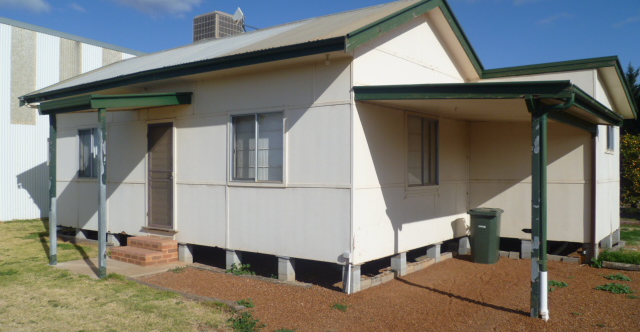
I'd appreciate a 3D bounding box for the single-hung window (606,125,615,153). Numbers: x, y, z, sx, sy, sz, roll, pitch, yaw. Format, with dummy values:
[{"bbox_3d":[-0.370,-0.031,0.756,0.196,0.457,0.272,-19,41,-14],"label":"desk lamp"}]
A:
[{"bbox_3d":[5.758,-0.571,10.244,0.099,0.583,0.825,0,0,38],"label":"single-hung window"}]

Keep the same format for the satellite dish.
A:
[{"bbox_3d":[-1.953,-3.594,12.405,0.200,0.420,0.420,0,0,-41],"label":"satellite dish"}]

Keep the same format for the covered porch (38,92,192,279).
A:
[{"bbox_3d":[-3.608,0.231,9.147,1.925,3.058,1.826,0,0,38],"label":"covered porch"}]

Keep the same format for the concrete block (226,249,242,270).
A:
[{"bbox_3d":[-1.505,1.659,9.114,0.195,0.335,0.195,0,-1,37],"label":"concrete block"}]

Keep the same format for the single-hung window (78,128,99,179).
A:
[{"bbox_3d":[-5.037,-0.278,11.423,1.122,1.122,0.110,0,0,38],"label":"single-hung window"}]

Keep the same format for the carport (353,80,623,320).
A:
[{"bbox_3d":[2.836,0.344,7.980,2.783,2.882,4.092,0,0,38],"label":"carport"}]

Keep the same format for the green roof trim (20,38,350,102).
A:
[{"bbox_3d":[-3.441,-1.547,9.580,9.526,0.203,0.132,0,0,38],"label":"green roof trim"}]

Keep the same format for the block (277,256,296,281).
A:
[{"bbox_3d":[-0.505,1.589,8.004,0.193,0.363,0.198,0,0,38],"label":"block"}]

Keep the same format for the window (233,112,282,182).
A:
[{"bbox_3d":[-1.019,-0.301,8.285,1.166,1.122,0.110,0,0,38],"label":"window"}]

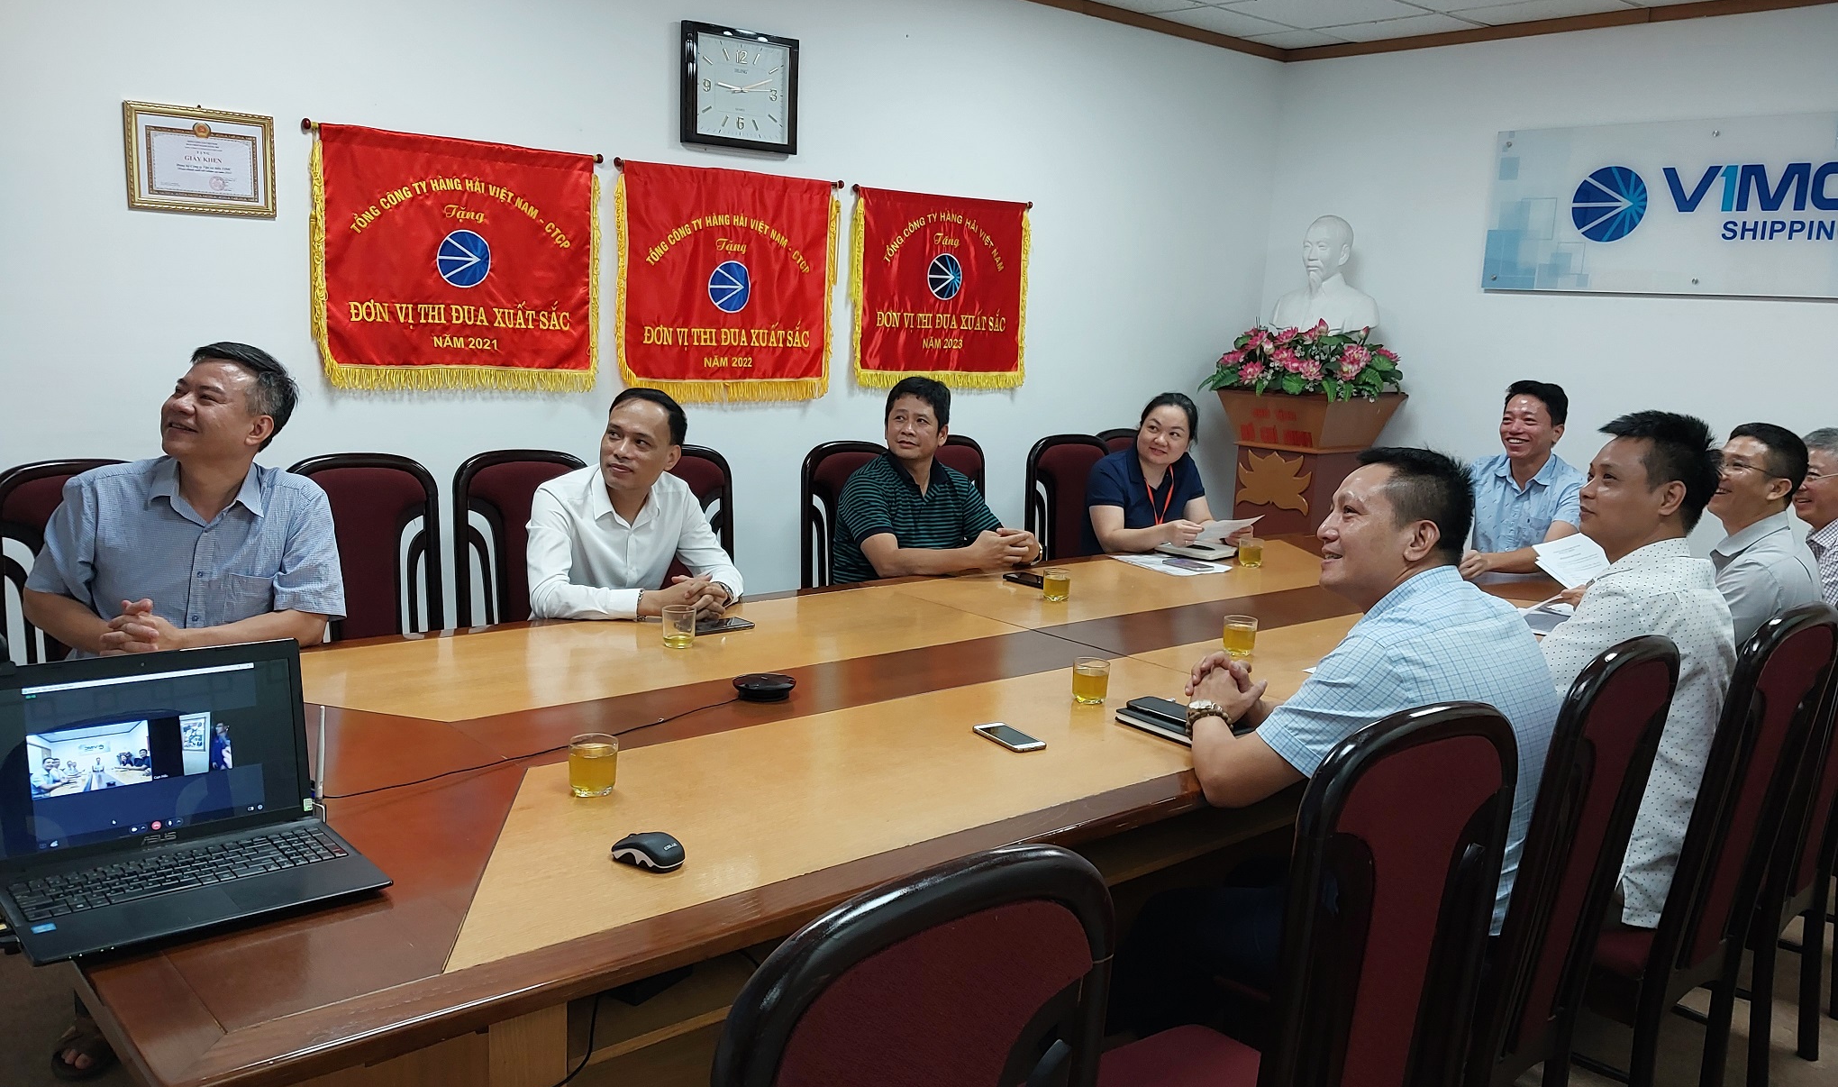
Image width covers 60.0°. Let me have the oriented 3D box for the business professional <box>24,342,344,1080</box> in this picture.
[{"bbox_3d":[-1.442,0.278,3.160,0.580,1.330,0.680,-1,9,-25],"label":"business professional"}]

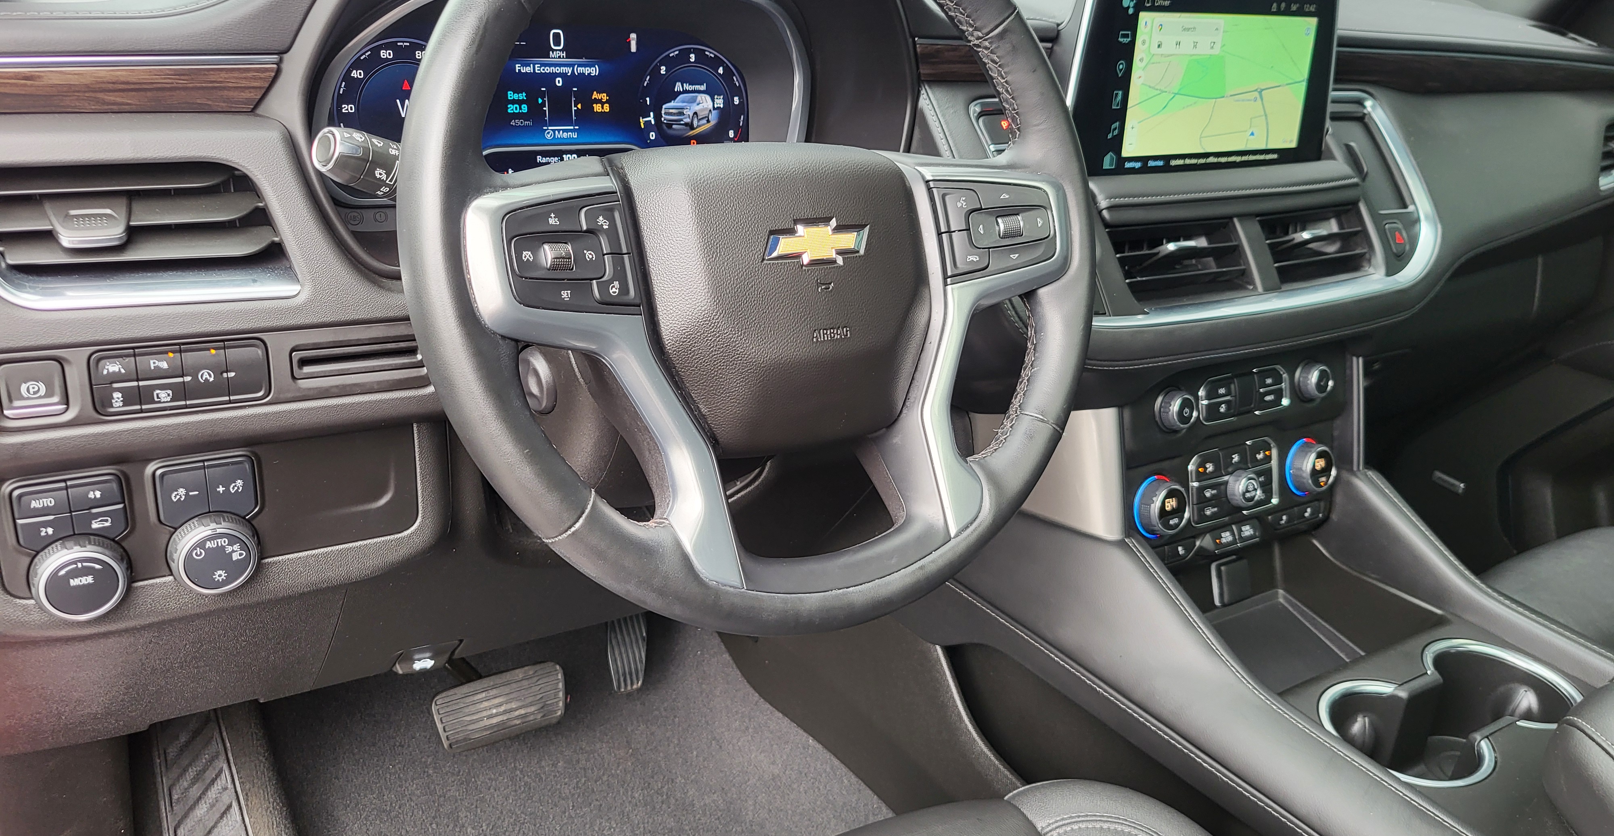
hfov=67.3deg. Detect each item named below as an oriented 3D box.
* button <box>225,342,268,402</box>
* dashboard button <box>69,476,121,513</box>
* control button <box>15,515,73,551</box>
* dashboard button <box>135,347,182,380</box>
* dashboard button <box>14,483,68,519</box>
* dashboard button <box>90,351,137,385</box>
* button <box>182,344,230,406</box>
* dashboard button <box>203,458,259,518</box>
[{"bbox_3d":[-0.290,-0.025,0.628,0.019,0.031,0.009,-10,9,-32],"label":"button"},{"bbox_3d":[-0.356,0.037,0.607,0.022,0.014,0.009,-10,9,-32],"label":"dashboard button"},{"bbox_3d":[-0.407,0.061,0.645,0.025,0.019,0.008,-9,20,-35],"label":"control button"},{"bbox_3d":[-0.324,-0.027,0.606,0.020,0.017,0.009,-10,9,-32],"label":"dashboard button"},{"bbox_3d":[-0.406,0.043,0.641,0.025,0.017,0.008,-9,20,-35],"label":"dashboard button"},{"bbox_3d":[-0.370,-0.027,0.646,0.021,0.018,0.008,-9,20,-35],"label":"dashboard button"},{"bbox_3d":[-0.306,-0.022,0.618,0.020,0.031,0.009,-10,9,-32],"label":"button"},{"bbox_3d":[-0.304,0.037,0.640,0.023,0.030,0.009,-10,9,-32],"label":"dashboard button"}]

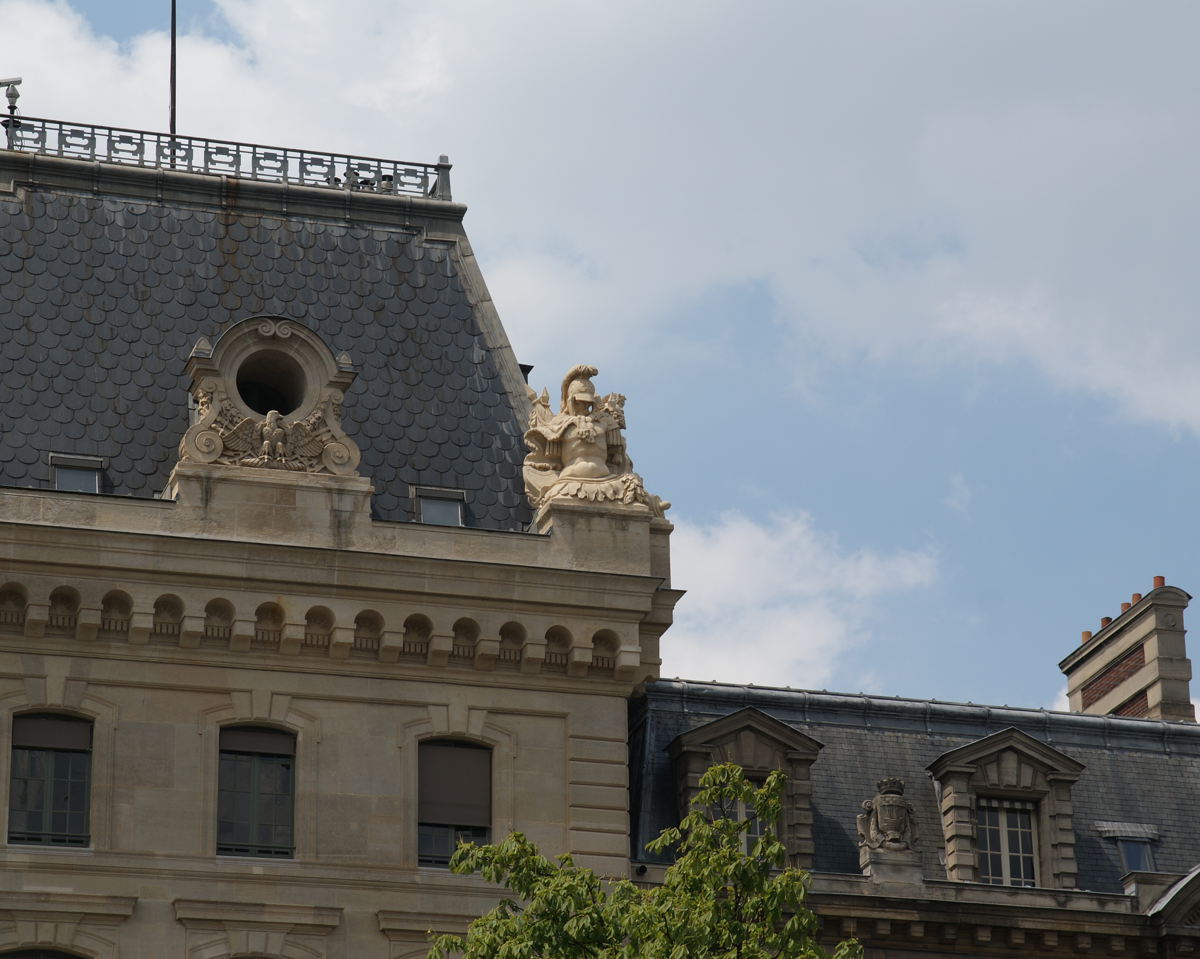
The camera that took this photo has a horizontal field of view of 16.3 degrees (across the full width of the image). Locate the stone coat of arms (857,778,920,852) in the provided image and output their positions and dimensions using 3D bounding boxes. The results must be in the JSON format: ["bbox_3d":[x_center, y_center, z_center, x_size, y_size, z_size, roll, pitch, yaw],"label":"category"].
[{"bbox_3d":[4.702,5.471,68.283,0.900,1.180,0.450,5,-22,-16],"label":"stone coat of arms"}]

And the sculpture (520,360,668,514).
[{"bbox_3d":[-0.097,-0.485,68.148,2.000,2.350,1.300,5,-22,-16],"label":"sculpture"}]

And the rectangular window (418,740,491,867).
[{"bbox_3d":[-2.275,5.086,65.615,1.220,2.086,0.280,5,-22,-16],"label":"rectangular window"}]

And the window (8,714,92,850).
[{"bbox_3d":[-8.374,4.586,63.787,1.220,2.086,0.280,5,-22,-16],"label":"window"}]

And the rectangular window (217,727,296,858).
[{"bbox_3d":[-5.310,4.830,64.708,1.220,2.086,0.280,5,-22,-16],"label":"rectangular window"}]

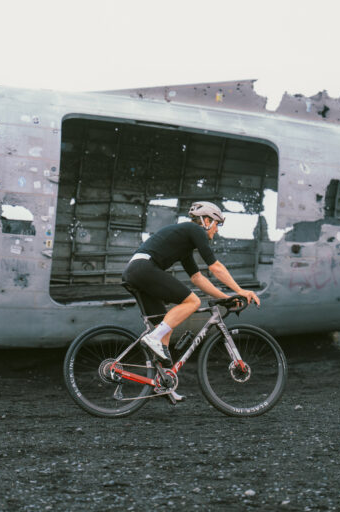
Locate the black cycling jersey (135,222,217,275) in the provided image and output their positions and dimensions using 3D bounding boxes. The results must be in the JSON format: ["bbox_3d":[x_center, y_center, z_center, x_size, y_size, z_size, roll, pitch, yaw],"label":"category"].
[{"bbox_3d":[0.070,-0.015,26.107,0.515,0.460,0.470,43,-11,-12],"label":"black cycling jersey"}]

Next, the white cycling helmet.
[{"bbox_3d":[0.275,-0.324,26.168,0.275,0.165,0.205,10,-3,-16],"label":"white cycling helmet"}]

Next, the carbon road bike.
[{"bbox_3d":[0.046,0.709,26.100,1.740,1.020,0.450,0,0,-17],"label":"carbon road bike"}]

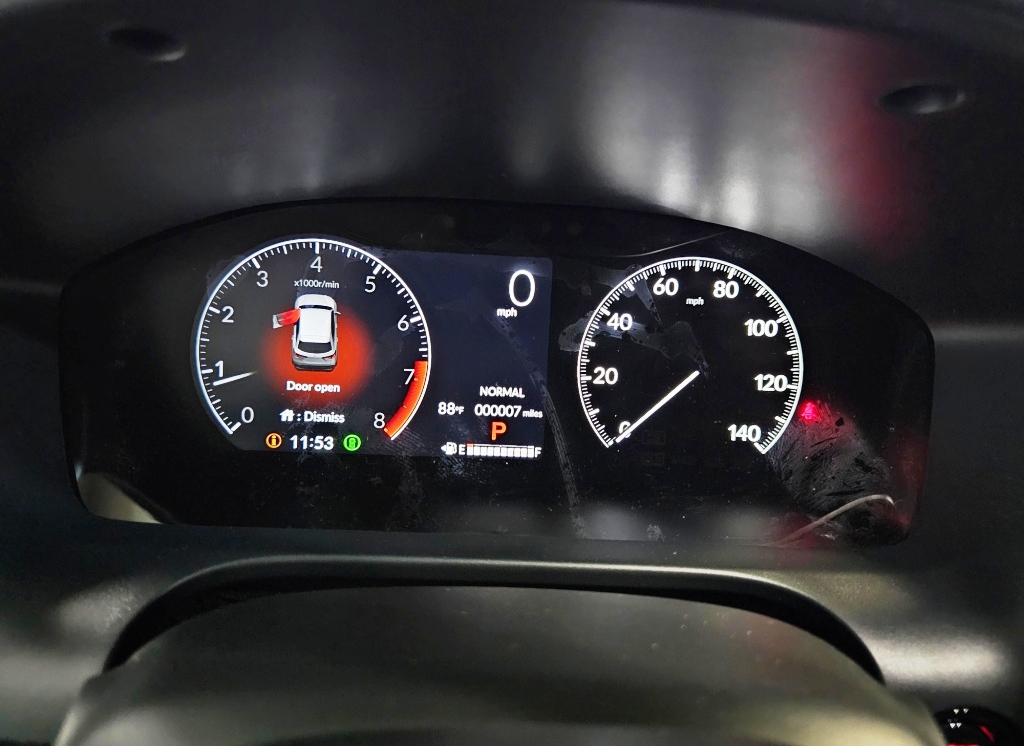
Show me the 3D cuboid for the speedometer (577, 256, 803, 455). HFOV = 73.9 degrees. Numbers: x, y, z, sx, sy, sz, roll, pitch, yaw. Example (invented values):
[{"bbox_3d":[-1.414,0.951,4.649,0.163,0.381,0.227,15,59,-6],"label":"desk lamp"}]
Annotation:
[{"bbox_3d":[0.077,-0.008,0.294,0.099,0.086,0.014,2,4,-2],"label":"speedometer"}]

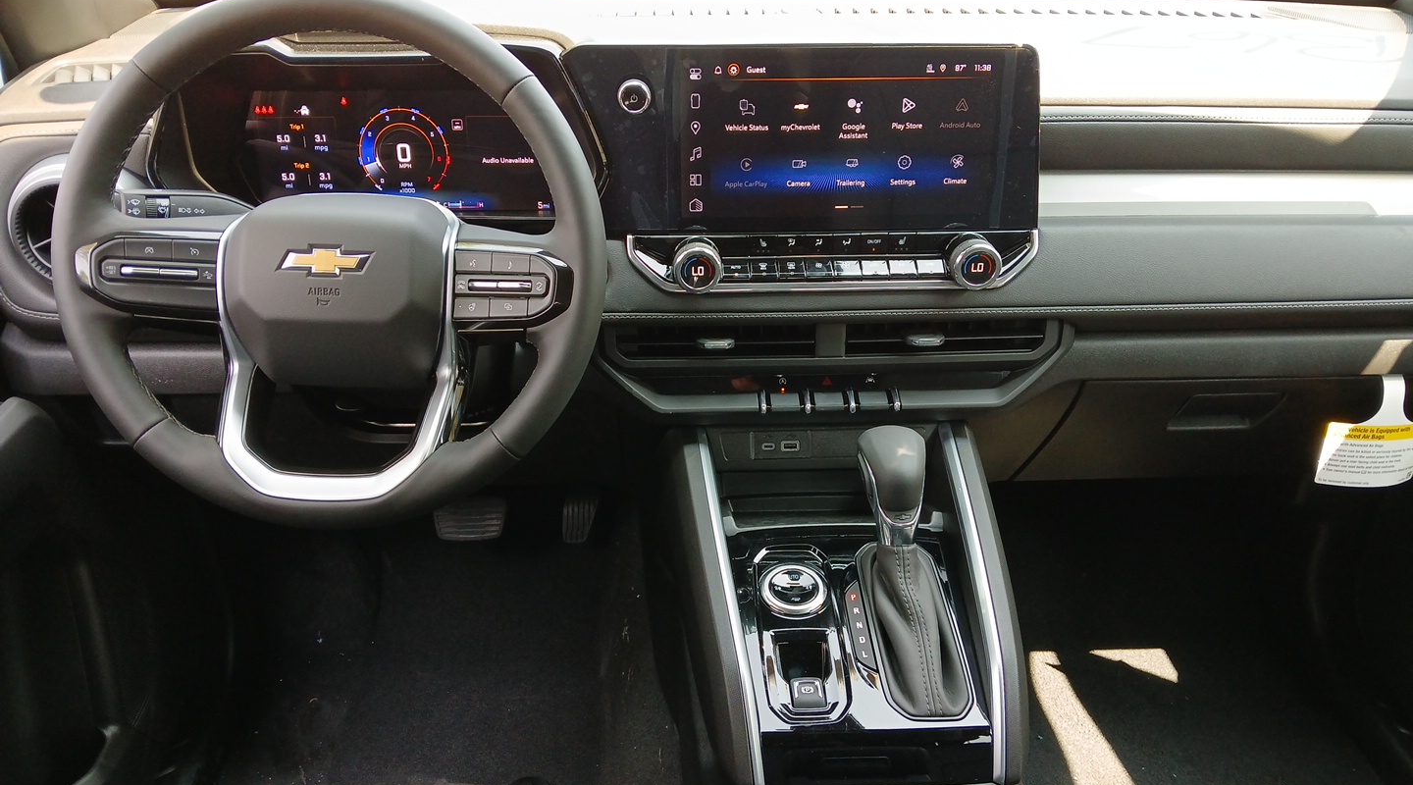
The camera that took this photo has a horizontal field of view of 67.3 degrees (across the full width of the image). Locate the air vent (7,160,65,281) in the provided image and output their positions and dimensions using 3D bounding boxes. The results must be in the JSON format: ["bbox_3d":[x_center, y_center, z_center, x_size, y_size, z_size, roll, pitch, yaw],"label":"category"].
[{"bbox_3d":[-0.490,-0.139,0.835,0.107,0.107,0.045,-1,20,-3],"label":"air vent"}]

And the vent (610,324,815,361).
[{"bbox_3d":[0.005,-0.044,0.894,0.171,0.036,0.035,-1,25,-2],"label":"vent"}]

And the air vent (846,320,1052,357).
[{"bbox_3d":[0.202,-0.047,0.899,0.171,0.036,0.035,-2,25,-5],"label":"air vent"}]

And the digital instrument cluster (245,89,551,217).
[{"bbox_3d":[-0.259,-0.203,0.900,0.262,0.110,0.020,-1,6,-3],"label":"digital instrument cluster"}]

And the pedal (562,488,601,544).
[{"bbox_3d":[-0.167,0.162,1.410,0.047,0.080,0.030,7,-8,-2],"label":"pedal"}]

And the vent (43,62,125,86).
[{"bbox_3d":[-0.528,-0.277,0.920,0.100,0.024,0.020,-1,-17,-3],"label":"vent"}]

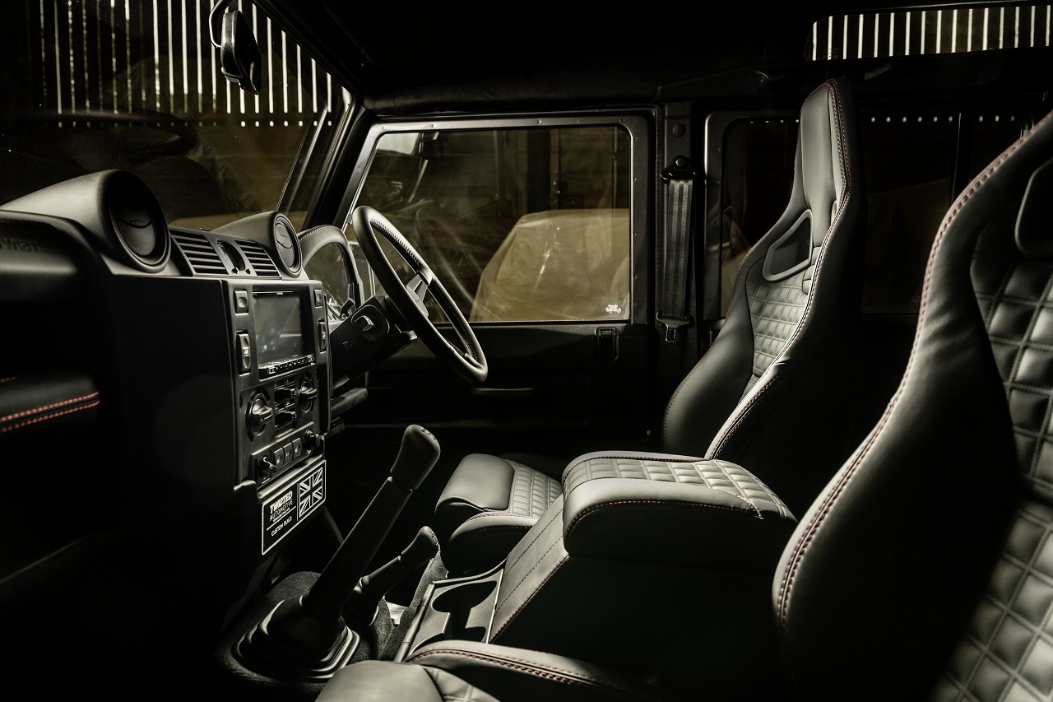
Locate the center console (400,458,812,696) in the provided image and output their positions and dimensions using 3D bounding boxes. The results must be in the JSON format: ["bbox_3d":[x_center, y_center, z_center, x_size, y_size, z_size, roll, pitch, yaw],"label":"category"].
[{"bbox_3d":[0.090,0.262,0.887,0.465,0.255,0.235,-1,5,4],"label":"center console"}]

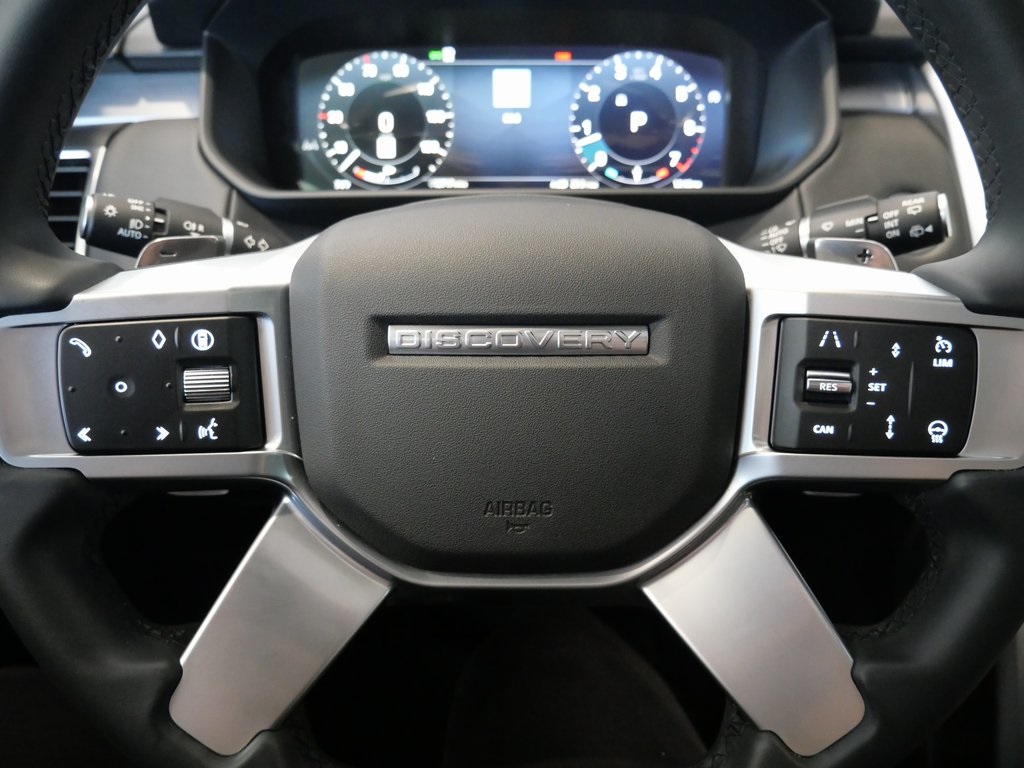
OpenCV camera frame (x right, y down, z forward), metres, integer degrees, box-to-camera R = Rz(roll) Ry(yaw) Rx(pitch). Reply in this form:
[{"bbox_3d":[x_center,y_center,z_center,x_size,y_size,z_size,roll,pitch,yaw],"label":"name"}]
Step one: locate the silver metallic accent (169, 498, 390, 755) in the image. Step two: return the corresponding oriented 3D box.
[{"bbox_3d":[-0.081,0.083,0.242,0.047,0.081,0.018,37,-3,-1],"label":"silver metallic accent"}]

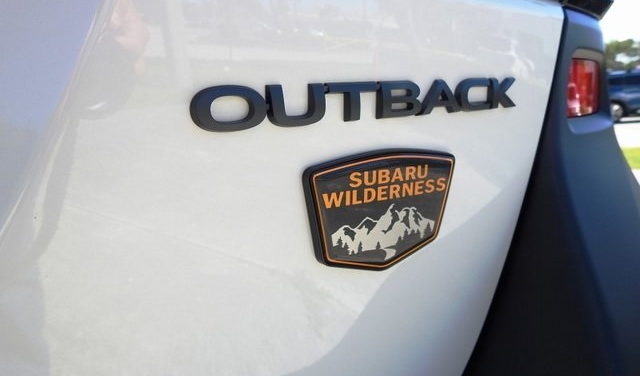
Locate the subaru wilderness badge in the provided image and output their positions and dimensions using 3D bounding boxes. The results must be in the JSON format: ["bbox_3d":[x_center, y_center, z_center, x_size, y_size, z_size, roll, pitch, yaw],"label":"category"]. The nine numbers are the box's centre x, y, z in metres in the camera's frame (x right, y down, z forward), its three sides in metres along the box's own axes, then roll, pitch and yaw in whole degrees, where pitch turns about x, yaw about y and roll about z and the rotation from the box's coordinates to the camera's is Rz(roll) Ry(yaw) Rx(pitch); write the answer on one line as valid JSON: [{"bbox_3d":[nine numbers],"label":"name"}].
[{"bbox_3d":[0.040,0.015,0.275,0.111,0.076,0.007,-7,16,-30],"label":"subaru wilderness badge"}]

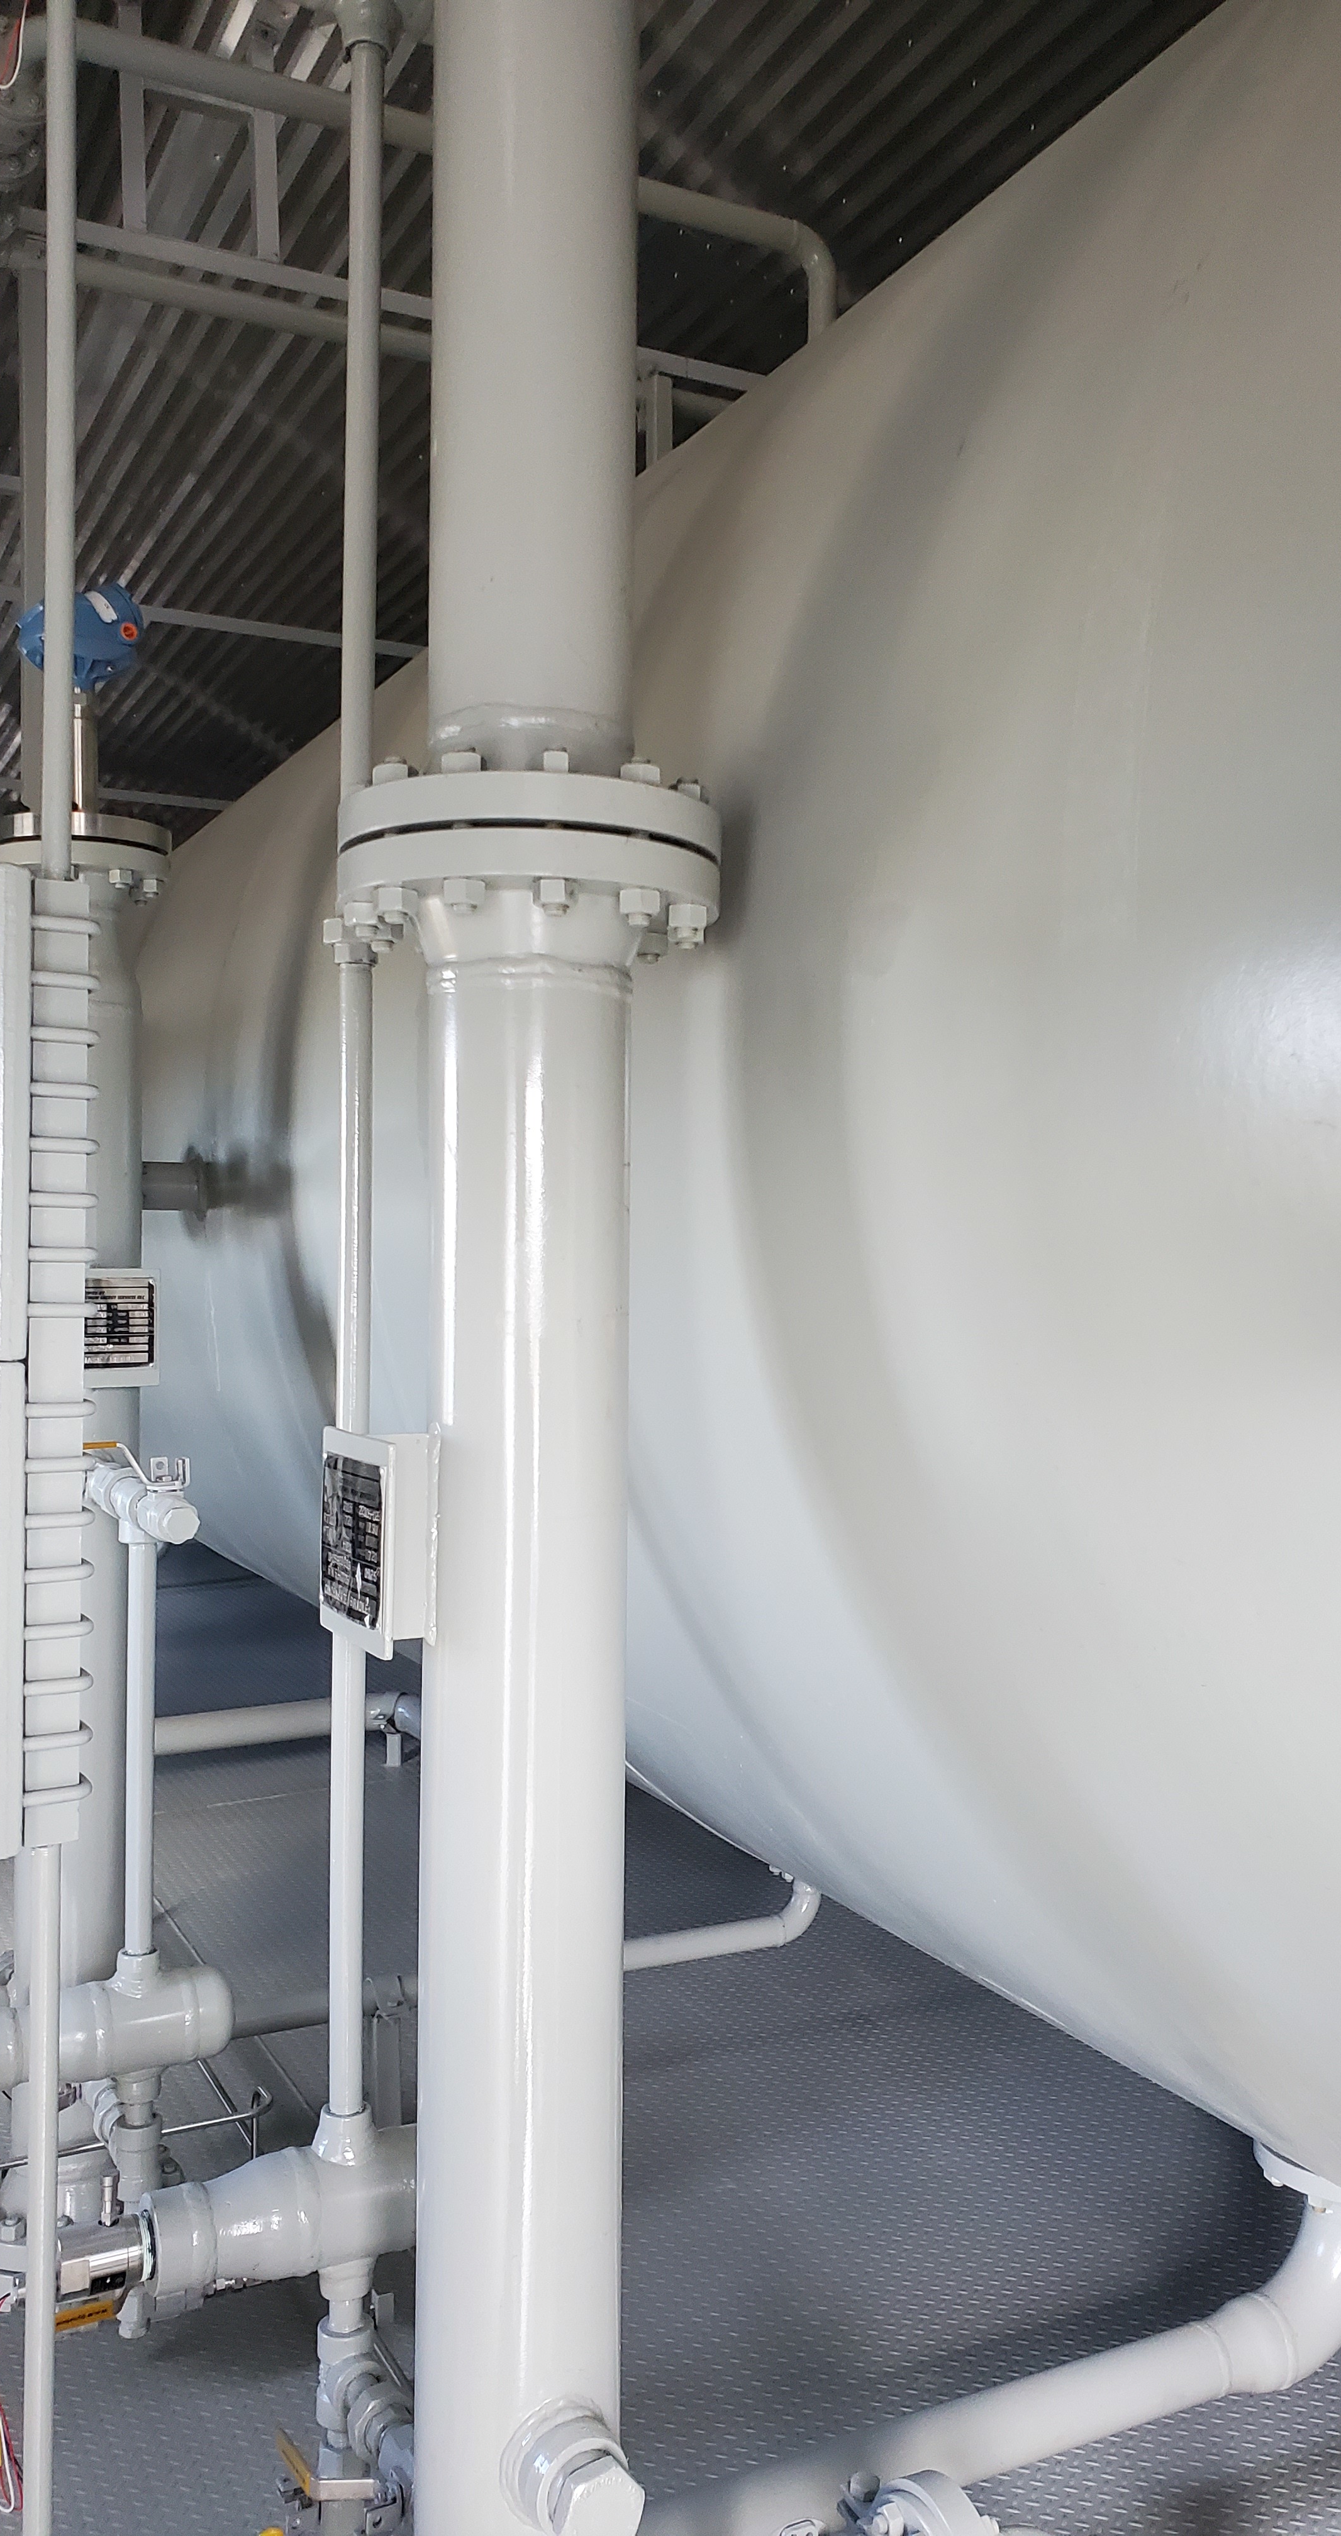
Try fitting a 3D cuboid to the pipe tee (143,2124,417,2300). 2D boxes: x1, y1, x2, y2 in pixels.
[{"bbox_3d":[-0.377,0.965,1.958,0.324,0.122,0.120,0,0,-28],"label":"pipe tee"}]

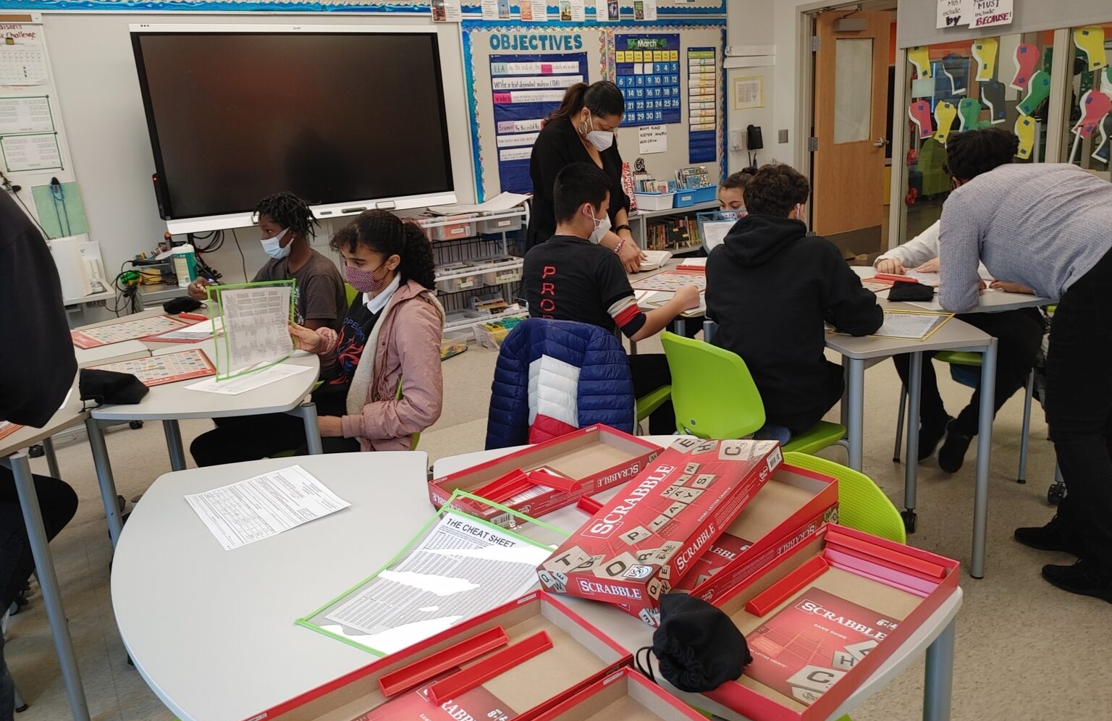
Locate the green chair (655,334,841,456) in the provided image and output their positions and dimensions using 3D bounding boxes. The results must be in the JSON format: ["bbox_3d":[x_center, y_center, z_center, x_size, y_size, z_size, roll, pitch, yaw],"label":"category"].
[{"bbox_3d":[0.588,0.277,2.423,0.520,0.780,0.470,-12,18,-27],"label":"green chair"}]

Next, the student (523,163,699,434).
[{"bbox_3d":[0.185,-0.036,2.829,0.500,1.220,0.640,5,18,30],"label":"student"}]

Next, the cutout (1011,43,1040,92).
[{"bbox_3d":[3.063,-1.913,5.448,0.010,0.290,0.185,-12,17,-27],"label":"cutout"}]

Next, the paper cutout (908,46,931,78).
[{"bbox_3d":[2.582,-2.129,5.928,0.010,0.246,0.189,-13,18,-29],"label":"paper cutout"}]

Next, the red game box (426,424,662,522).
[{"bbox_3d":[-0.009,0.210,1.532,0.399,0.040,0.190,-15,19,-35],"label":"red game box"}]

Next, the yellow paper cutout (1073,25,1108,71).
[{"bbox_3d":[3.182,-1.854,4.973,0.010,0.256,0.201,-13,18,-29],"label":"yellow paper cutout"}]

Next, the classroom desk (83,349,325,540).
[{"bbox_3d":[-0.986,0.364,2.640,0.580,0.718,1.040,-8,16,-13],"label":"classroom desk"}]

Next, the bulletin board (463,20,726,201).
[{"bbox_3d":[0.412,-1.919,6.288,2.351,1.224,0.030,-13,18,-29],"label":"bulletin board"}]

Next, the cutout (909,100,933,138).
[{"bbox_3d":[2.703,-1.786,6.188,0.010,0.265,0.200,-12,17,-27],"label":"cutout"}]

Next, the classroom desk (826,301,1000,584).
[{"bbox_3d":[0.930,0.231,2.708,0.820,0.743,0.690,9,20,40],"label":"classroom desk"}]

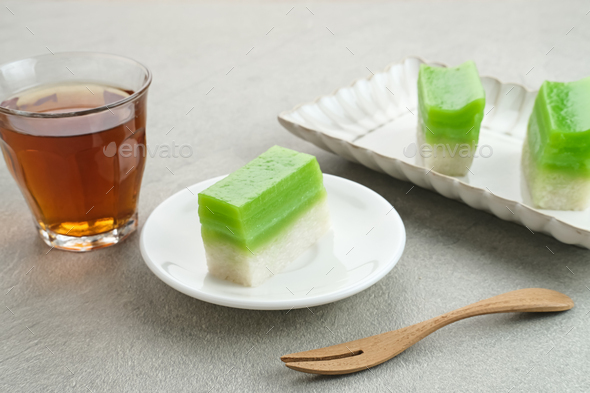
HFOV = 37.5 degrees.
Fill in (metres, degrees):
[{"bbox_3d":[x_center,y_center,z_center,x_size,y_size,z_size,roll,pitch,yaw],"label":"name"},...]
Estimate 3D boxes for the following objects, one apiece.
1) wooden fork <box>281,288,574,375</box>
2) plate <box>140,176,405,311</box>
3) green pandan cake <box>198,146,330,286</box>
[{"bbox_3d":[0.062,0.057,0.385,0.140,0.015,0.019,-10,30,-17],"label":"wooden fork"},{"bbox_3d":[-0.011,0.024,0.445,0.133,0.017,0.133,0,29,0],"label":"plate"},{"bbox_3d":[-0.013,0.008,0.427,0.027,0.044,0.065,19,34,30],"label":"green pandan cake"}]

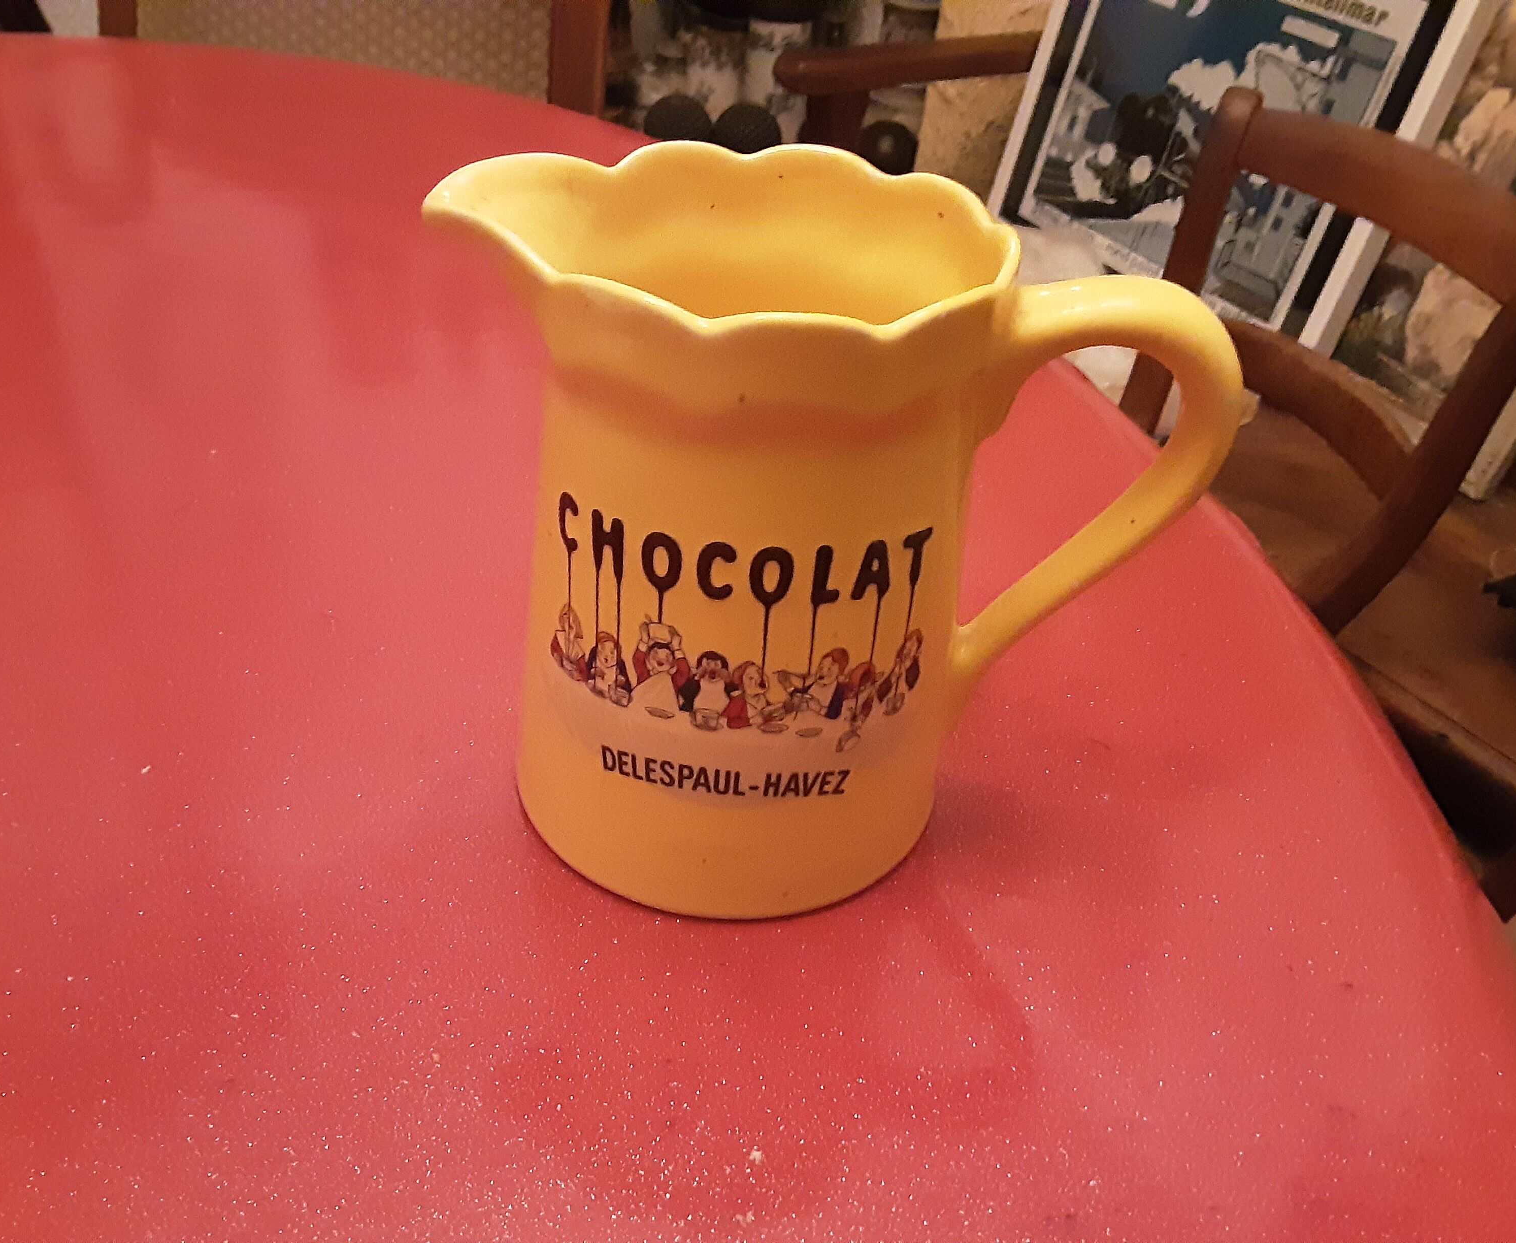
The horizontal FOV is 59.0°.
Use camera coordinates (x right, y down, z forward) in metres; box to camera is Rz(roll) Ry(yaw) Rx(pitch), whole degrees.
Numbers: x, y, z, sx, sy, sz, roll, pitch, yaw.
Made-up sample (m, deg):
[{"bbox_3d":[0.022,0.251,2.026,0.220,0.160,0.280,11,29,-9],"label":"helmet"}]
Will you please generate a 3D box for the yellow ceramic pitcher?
[{"bbox_3d":[0.015,-0.023,0.349,0.191,0.164,0.124,6,36,2],"label":"yellow ceramic pitcher"}]

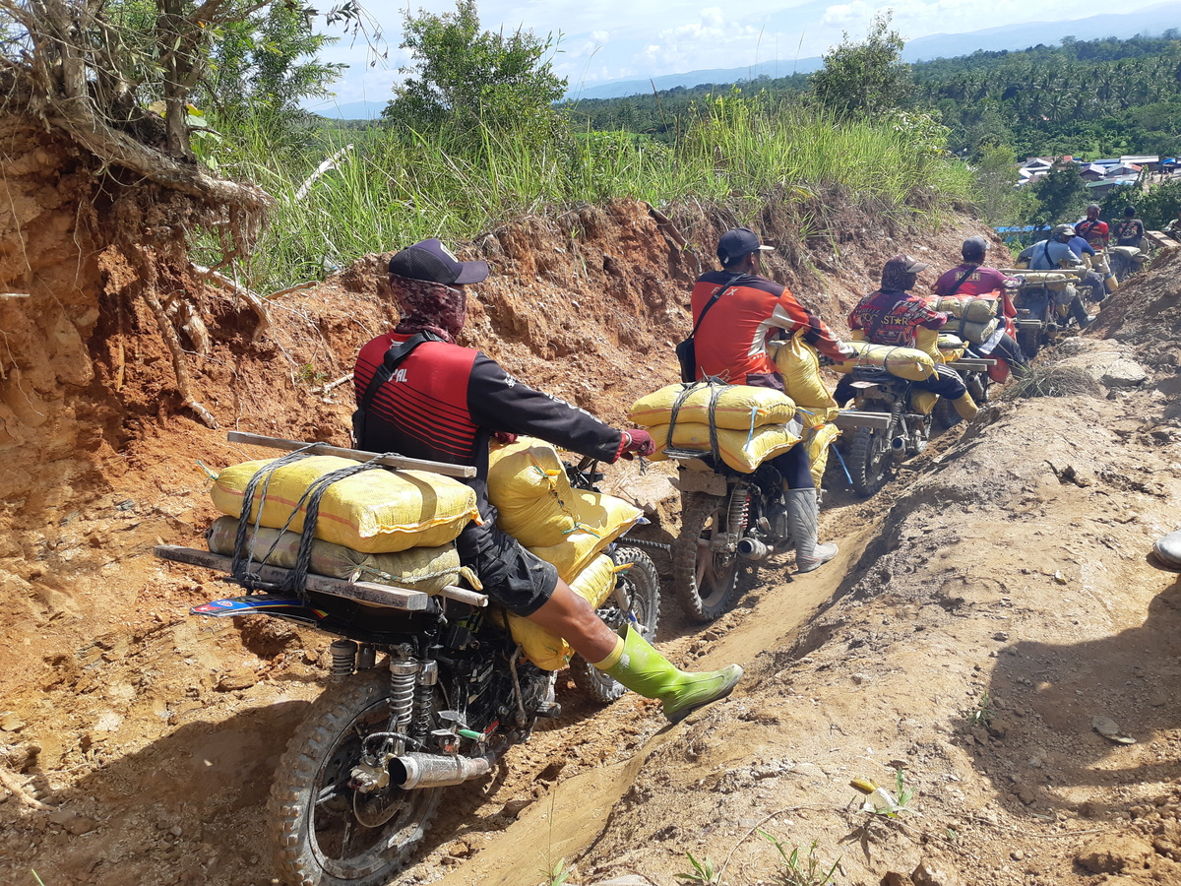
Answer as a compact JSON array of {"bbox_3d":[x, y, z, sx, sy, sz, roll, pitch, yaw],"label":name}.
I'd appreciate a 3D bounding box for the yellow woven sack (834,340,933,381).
[{"bbox_3d":[2.004,-0.560,6.050,0.700,0.200,0.340,11,24,31],"label":"yellow woven sack"}]

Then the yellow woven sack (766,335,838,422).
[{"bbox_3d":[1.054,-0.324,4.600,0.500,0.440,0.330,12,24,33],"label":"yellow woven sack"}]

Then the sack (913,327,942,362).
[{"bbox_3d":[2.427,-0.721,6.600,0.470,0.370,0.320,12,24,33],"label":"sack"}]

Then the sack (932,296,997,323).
[{"bbox_3d":[3.234,-1.158,7.700,0.640,0.180,0.360,10,23,28],"label":"sack"}]

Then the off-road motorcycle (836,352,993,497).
[{"bbox_3d":[2.351,-0.247,6.701,0.750,1.080,1.920,12,18,33],"label":"off-road motorcycle"}]

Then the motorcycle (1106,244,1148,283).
[{"bbox_3d":[8.856,-2.711,14.500,0.750,1.050,1.900,13,21,33],"label":"motorcycle"}]

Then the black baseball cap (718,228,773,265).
[{"bbox_3d":[0.746,-0.945,4.270,0.270,0.150,0.180,-12,23,-26],"label":"black baseball cap"}]

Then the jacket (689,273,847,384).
[{"bbox_3d":[0.846,-0.557,4.420,0.600,0.560,0.550,13,25,34],"label":"jacket"}]

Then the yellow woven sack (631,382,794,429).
[{"bbox_3d":[0.562,-0.171,4.100,0.700,0.170,0.380,8,22,23],"label":"yellow woven sack"}]

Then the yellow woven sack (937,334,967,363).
[{"bbox_3d":[2.803,-0.744,6.950,0.480,0.240,0.380,12,24,33],"label":"yellow woven sack"}]

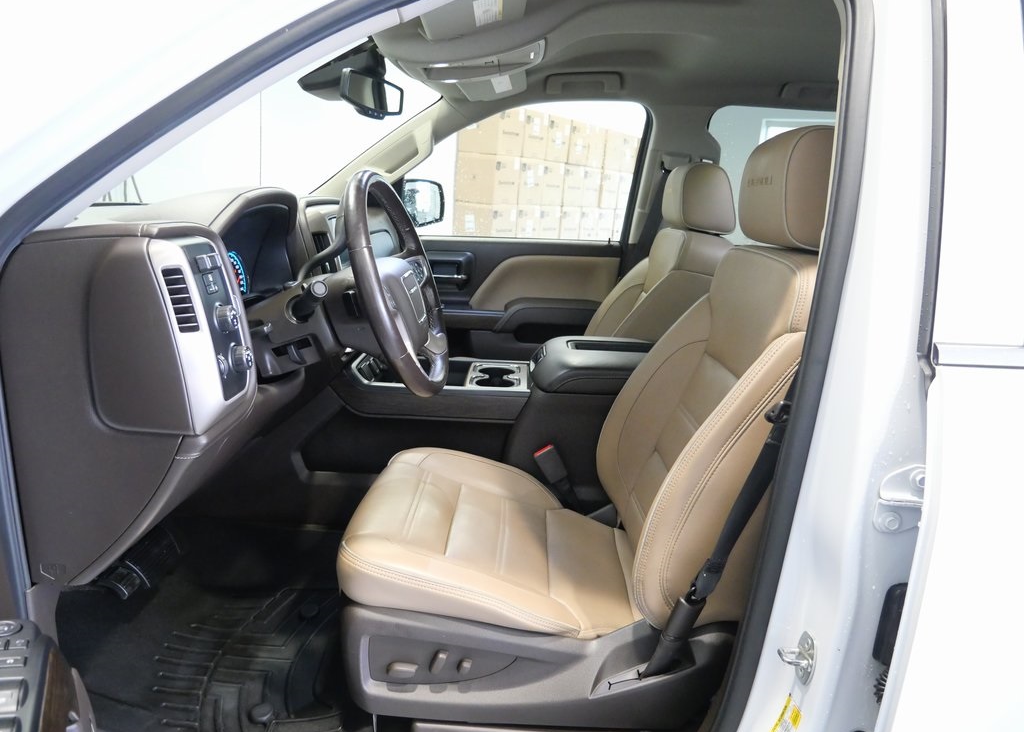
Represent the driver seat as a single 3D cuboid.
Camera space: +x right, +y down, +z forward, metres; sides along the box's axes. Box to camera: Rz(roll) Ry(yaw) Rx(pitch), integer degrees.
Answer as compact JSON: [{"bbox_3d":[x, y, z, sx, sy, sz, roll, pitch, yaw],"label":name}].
[{"bbox_3d":[0.128,0.056,1.213,0.790,0.900,0.550,4,14,1],"label":"driver seat"}]

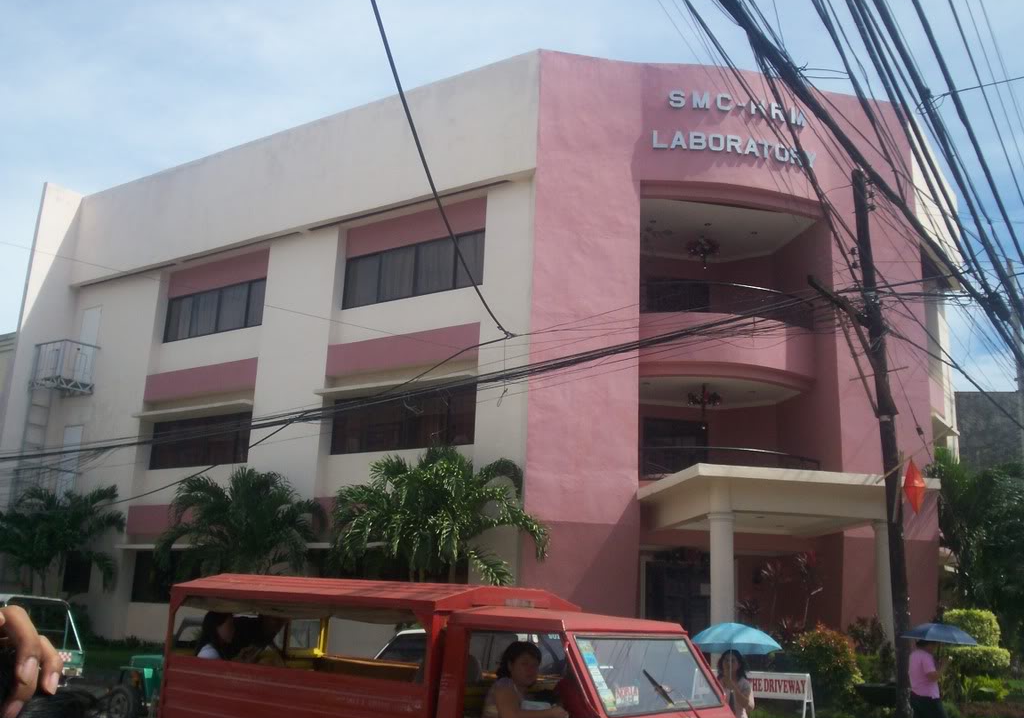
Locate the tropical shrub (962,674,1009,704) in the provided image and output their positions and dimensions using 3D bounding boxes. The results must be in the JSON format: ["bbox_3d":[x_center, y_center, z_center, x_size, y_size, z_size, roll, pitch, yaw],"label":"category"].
[{"bbox_3d":[7.087,4.947,15.939,0.690,0.420,0.650,-4,-16,23],"label":"tropical shrub"}]

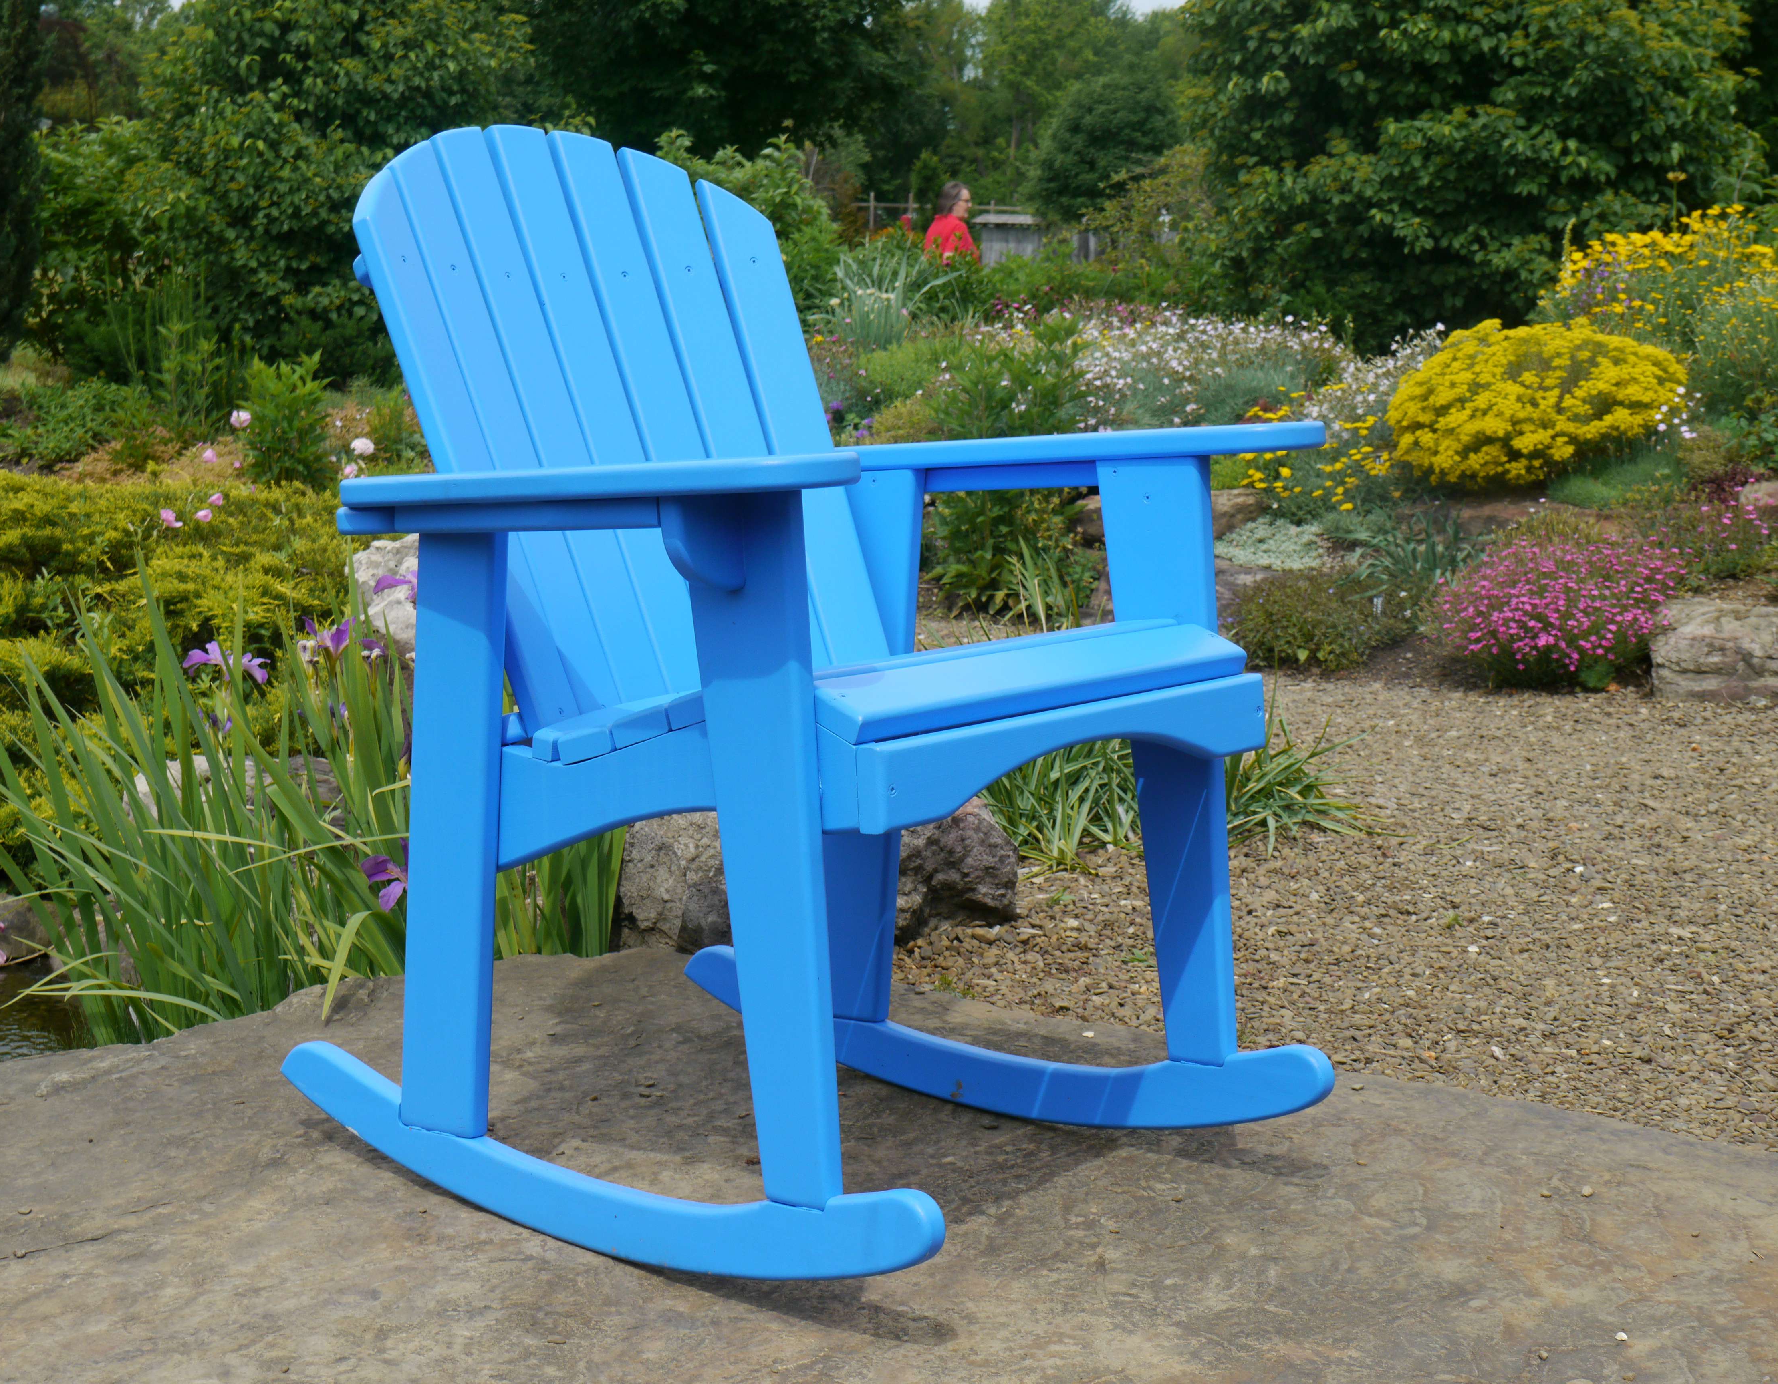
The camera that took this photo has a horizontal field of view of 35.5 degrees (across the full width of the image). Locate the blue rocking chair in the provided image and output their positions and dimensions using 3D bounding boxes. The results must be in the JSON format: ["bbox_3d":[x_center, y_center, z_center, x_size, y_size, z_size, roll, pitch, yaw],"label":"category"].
[{"bbox_3d":[-0.090,-0.034,2.551,0.837,0.981,0.748,8,11,42],"label":"blue rocking chair"}]

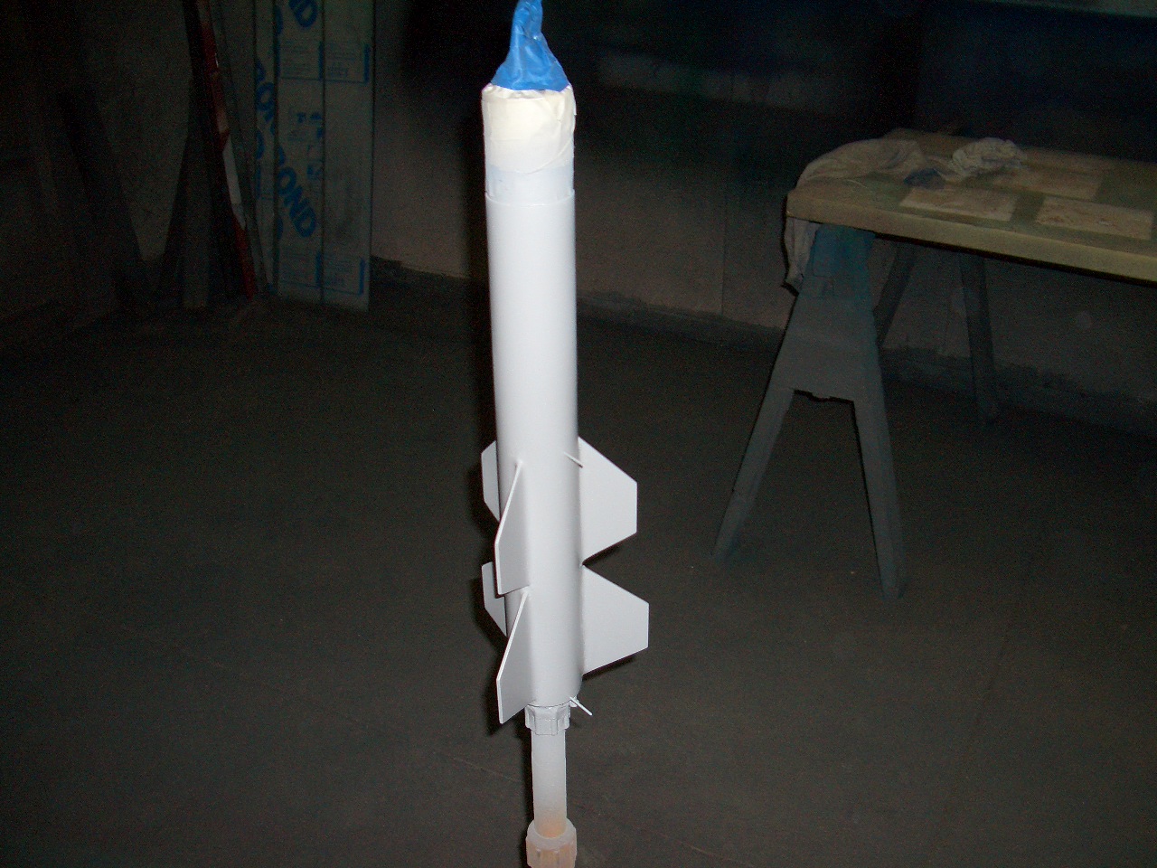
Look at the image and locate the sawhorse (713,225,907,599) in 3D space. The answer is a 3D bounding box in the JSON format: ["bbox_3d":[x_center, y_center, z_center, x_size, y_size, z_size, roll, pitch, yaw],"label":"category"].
[{"bbox_3d":[0.752,-0.233,2.889,0.432,0.783,1.015,13,30,26],"label":"sawhorse"}]

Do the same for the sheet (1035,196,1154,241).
[{"bbox_3d":[1.016,-0.426,2.296,0.203,0.006,0.188,12,30,23],"label":"sheet"}]

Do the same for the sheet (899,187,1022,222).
[{"bbox_3d":[0.785,-0.478,2.405,0.214,0.006,0.154,11,29,22],"label":"sheet"}]

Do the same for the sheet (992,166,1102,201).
[{"bbox_3d":[1.013,-0.546,2.530,0.201,0.006,0.156,13,31,26],"label":"sheet"}]

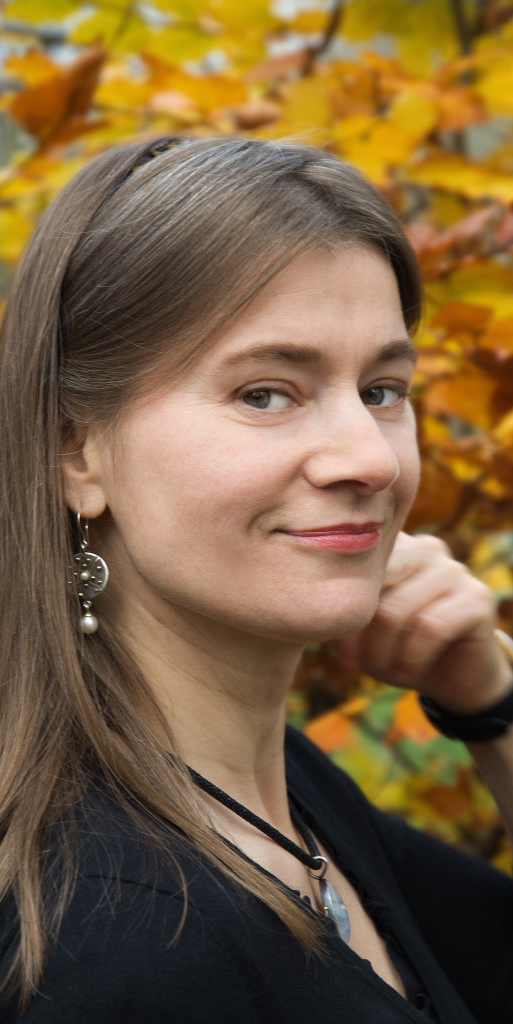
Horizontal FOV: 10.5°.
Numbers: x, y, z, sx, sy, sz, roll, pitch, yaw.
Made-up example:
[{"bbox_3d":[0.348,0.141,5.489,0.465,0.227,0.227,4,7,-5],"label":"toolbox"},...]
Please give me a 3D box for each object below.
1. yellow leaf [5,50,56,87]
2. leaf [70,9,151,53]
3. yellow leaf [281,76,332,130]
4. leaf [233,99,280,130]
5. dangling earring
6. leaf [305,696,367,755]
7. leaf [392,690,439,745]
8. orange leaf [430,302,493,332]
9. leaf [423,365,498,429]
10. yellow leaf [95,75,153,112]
[{"bbox_3d":[-0.163,-0.325,2.050,0.044,0.030,0.025,0,2,0],"label":"yellow leaf"},{"bbox_3d":[-0.113,-0.371,2.150,0.063,0.034,0.030,0,2,0],"label":"leaf"},{"bbox_3d":[0.034,-0.275,1.880,0.035,0.036,0.015,-2,2,0],"label":"yellow leaf"},{"bbox_3d":[0.000,-0.278,1.950,0.034,0.022,0.022,0,2,0],"label":"leaf"},{"bbox_3d":[-0.078,0.026,1.270,0.021,0.058,0.010,-1,2,23],"label":"dangling earring"},{"bbox_3d":[0.050,0.133,1.750,0.040,0.035,0.018,-2,2,0],"label":"leaf"},{"bbox_3d":[0.113,0.142,1.950,0.038,0.041,0.025,0,2,0],"label":"leaf"},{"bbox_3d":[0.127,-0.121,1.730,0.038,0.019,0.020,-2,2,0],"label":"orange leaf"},{"bbox_3d":[0.126,-0.071,1.720,0.047,0.041,0.020,-2,2,6],"label":"leaf"},{"bbox_3d":[-0.098,-0.307,2.050,0.047,0.028,0.025,0,2,0],"label":"yellow leaf"}]

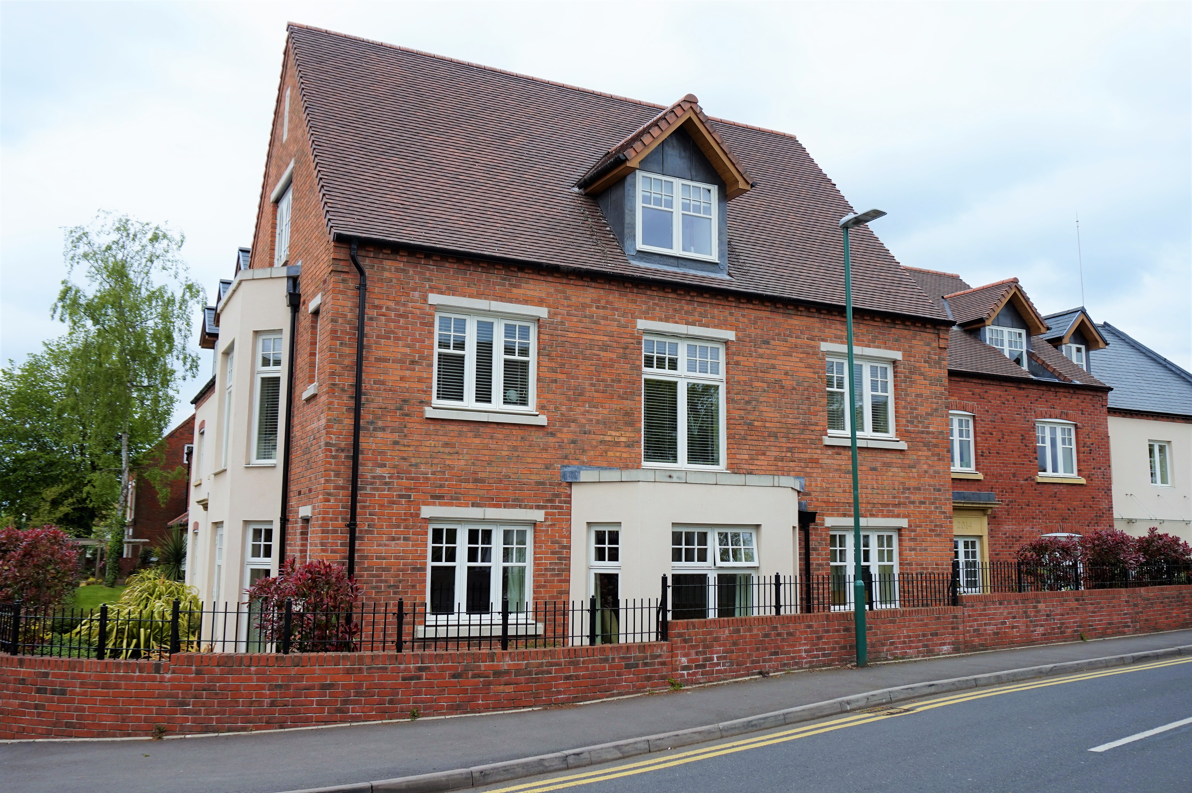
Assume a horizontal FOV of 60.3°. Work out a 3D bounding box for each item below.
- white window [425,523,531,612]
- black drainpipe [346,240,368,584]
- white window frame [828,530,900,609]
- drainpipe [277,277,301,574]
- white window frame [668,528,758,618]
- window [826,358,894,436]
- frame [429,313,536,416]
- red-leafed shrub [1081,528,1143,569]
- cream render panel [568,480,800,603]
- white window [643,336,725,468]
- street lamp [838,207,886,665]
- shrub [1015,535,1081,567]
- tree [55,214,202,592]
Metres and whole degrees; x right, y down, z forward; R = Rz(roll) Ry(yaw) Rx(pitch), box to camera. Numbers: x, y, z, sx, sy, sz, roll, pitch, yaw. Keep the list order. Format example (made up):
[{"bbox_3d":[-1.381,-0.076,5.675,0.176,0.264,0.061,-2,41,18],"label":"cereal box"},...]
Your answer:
[{"bbox_3d":[-1.529,2.306,13.478,1.480,1.230,0.100,5,-10,-27],"label":"white window"},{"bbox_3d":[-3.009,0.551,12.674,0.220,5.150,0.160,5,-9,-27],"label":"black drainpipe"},{"bbox_3d":[4.288,2.779,16.400,1.470,1.270,0.110,5,-9,-27],"label":"white window frame"},{"bbox_3d":[-4.404,0.978,14.429,0.200,5.450,0.220,5,-10,-27],"label":"drainpipe"},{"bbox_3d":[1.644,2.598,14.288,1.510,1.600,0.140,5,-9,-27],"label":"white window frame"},{"bbox_3d":[4.313,0.037,16.793,1.470,1.290,0.110,5,-9,-27],"label":"window"},{"bbox_3d":[-1.490,-0.441,13.827,1.480,1.290,0.110,5,-9,-27],"label":"frame"},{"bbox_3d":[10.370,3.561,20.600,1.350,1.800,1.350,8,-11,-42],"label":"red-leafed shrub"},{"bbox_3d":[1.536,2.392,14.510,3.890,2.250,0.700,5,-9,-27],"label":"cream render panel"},{"bbox_3d":[1.297,0.119,15.274,1.490,1.960,0.100,5,-10,-27],"label":"white window"},{"bbox_3d":[3.619,0.493,13.716,0.270,6.100,0.720,7,-11,-38],"label":"street lamp"},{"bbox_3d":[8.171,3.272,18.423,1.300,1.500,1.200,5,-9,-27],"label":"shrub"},{"bbox_3d":[-20.750,0.037,45.439,6.800,16.700,6.800,5,-10,-27],"label":"tree"}]

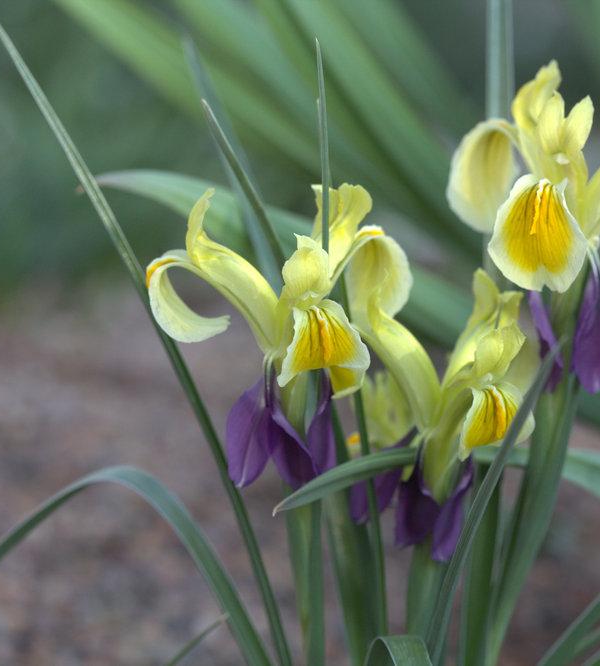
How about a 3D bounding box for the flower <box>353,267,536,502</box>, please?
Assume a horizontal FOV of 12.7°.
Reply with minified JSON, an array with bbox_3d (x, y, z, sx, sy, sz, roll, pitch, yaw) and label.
[{"bbox_3d":[0.037,0.013,0.685,0.048,0.052,0.046,-5,13,-22],"label":"flower"}]

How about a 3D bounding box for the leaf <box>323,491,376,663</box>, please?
[{"bbox_3d":[0.013,0.062,0.690,0.012,0.044,0.009,-12,12,0],"label":"leaf"}]

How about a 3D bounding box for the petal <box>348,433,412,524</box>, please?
[{"bbox_3d":[0.021,0.038,0.705,0.017,0.023,0.013,0,12,0],"label":"petal"}]

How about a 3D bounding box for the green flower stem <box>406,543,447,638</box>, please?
[{"bbox_3d":[0.034,0.069,0.720,0.010,0.028,0.009,3,12,0],"label":"green flower stem"}]

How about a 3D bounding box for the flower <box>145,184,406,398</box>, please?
[{"bbox_3d":[-0.006,-0.011,0.680,0.064,0.048,0.054,-2,12,-8],"label":"flower"}]

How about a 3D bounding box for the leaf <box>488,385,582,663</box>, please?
[{"bbox_3d":[0.060,0.048,0.690,0.012,0.072,0.011,14,12,0],"label":"leaf"}]

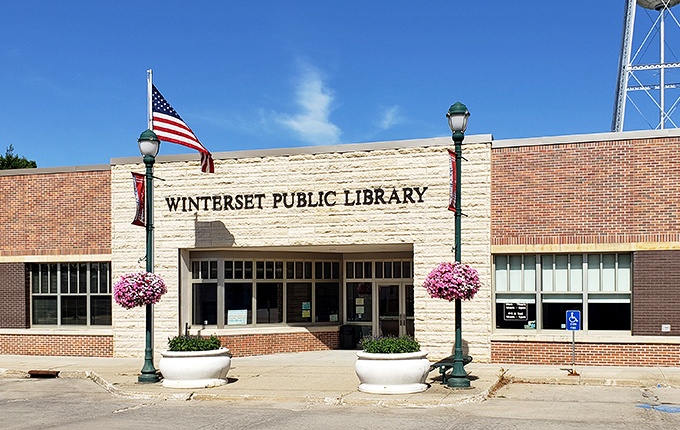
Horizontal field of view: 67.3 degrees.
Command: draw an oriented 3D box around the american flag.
[{"bbox_3d":[-4.181,-2.304,13.600,1.600,2.300,0.500,2,-5,-20],"label":"american flag"}]

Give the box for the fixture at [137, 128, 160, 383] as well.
[{"bbox_3d":[-4.114,0.872,11.000,0.480,5.500,0.480,-1,-1,10],"label":"fixture"}]

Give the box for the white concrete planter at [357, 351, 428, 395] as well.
[{"bbox_3d":[0.987,2.923,9.600,1.410,0.720,1.410,-1,-5,12],"label":"white concrete planter"}]

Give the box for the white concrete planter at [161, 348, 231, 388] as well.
[{"bbox_3d":[-2.890,3.046,10.200,1.410,0.720,1.410,0,-5,0],"label":"white concrete planter"}]

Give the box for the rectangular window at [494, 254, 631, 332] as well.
[{"bbox_3d":[5.829,2.080,13.500,3.380,2.050,0.140,-1,-5,12],"label":"rectangular window"}]

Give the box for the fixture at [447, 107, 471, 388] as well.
[{"bbox_3d":[2.274,0.566,9.800,0.460,5.500,0.460,-1,-1,10],"label":"fixture"}]

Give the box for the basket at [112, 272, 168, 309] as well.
[{"bbox_3d":[-3.999,1.508,10.200,1.050,0.720,1.030,-1,-5,12],"label":"basket"}]

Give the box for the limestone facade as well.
[{"bbox_3d":[-1.397,1.139,15.185,11.300,6.150,0.800,-1,-1,10],"label":"limestone facade"}]

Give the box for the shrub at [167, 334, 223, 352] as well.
[{"bbox_3d":[-2.792,2.485,9.800,1.050,0.360,0.950,-1,-1,10],"label":"shrub"}]

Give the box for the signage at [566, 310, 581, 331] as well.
[{"bbox_3d":[5.258,2.380,11.500,0.310,0.455,0.025,-1,-5,12],"label":"signage"}]

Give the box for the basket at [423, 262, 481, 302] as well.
[{"bbox_3d":[2.096,1.269,9.600,1.080,0.760,1.020,-1,-1,10],"label":"basket"}]

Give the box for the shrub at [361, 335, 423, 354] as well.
[{"bbox_3d":[0.905,2.329,9.150,1.050,0.360,0.950,-1,-1,10],"label":"shrub"}]

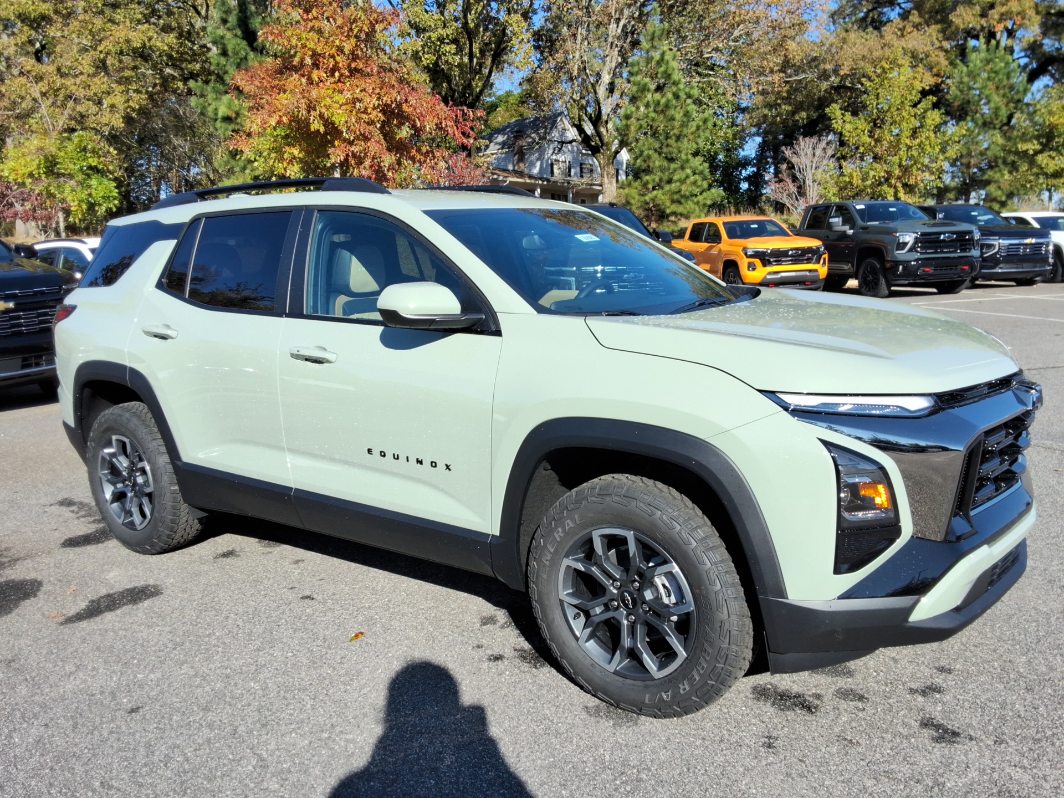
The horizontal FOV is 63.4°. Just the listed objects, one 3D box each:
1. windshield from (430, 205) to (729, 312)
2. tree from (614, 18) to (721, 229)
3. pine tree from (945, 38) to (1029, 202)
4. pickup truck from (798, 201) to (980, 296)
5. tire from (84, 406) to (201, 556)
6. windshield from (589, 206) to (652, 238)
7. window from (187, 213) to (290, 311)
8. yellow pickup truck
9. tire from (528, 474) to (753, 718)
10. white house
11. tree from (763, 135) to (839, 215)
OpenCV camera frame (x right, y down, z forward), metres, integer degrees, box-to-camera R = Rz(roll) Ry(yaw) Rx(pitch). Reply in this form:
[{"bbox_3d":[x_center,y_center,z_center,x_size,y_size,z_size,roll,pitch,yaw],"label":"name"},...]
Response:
[{"bbox_3d":[0.248,-0.571,3.474,0.850,0.120,1.420,40,29,23],"label":"windshield"},{"bbox_3d":[5.084,-10.168,32.000,3.800,7.700,3.800,-1,10,0],"label":"tree"},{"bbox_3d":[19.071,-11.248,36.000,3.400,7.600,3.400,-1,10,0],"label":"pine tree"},{"bbox_3d":[7.910,-3.704,20.919,2.100,2.060,6.250,-4,11,-11],"label":"pickup truck"},{"bbox_3d":[-1.872,0.381,4.178,0.735,0.735,0.240,6,13,34],"label":"tire"},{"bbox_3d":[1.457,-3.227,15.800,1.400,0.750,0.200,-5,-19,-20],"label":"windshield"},{"bbox_3d":[-1.211,-0.565,3.558,0.590,0.410,0.045,6,-9,36],"label":"window"},{"bbox_3d":[5.119,-3.579,21.321,1.960,1.880,5.400,-4,11,-11],"label":"yellow pickup truck"},{"bbox_3d":[0.344,0.603,2.674,0.735,0.735,0.240,5,12,35],"label":"tire"},{"bbox_3d":[1.800,-17.800,68.000,10.000,9.500,10.000,-6,11,-23],"label":"white house"},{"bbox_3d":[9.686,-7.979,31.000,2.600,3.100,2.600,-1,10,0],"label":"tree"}]

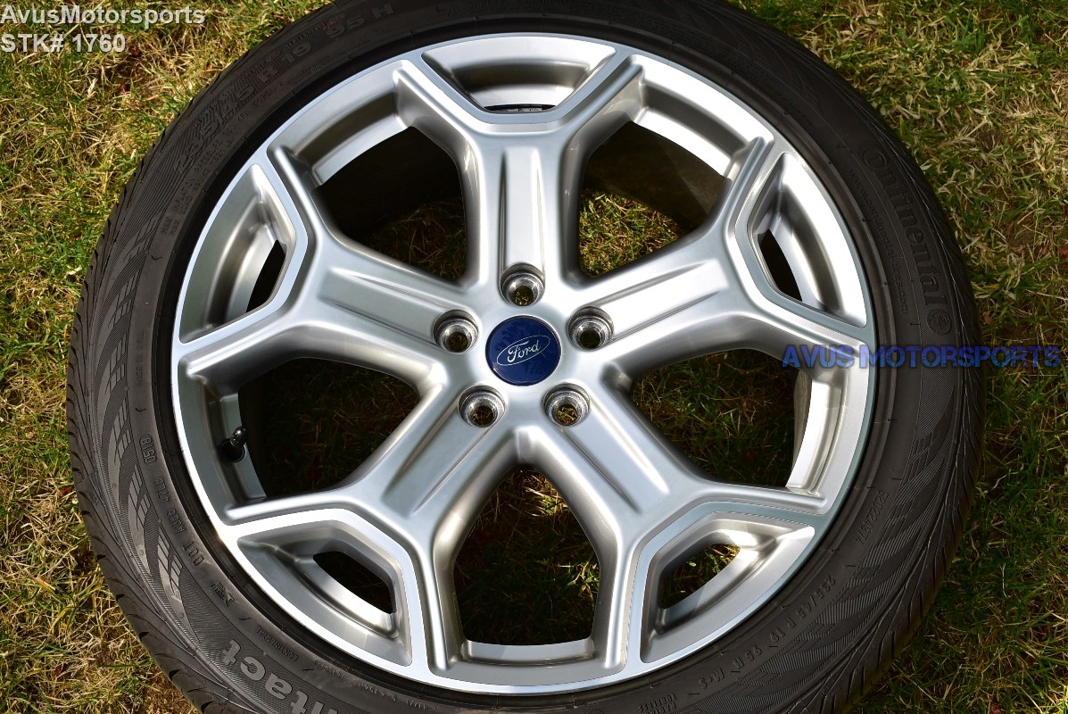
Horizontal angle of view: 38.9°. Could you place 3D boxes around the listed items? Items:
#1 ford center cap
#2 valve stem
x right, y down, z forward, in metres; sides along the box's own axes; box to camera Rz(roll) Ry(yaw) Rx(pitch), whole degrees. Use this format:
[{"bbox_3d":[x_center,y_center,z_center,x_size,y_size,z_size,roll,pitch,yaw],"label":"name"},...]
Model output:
[{"bbox_3d":[-0.008,-0.002,1.143,0.055,0.014,0.055,-23,71,-6],"label":"ford center cap"},{"bbox_3d":[-0.220,0.063,1.123,0.016,0.036,0.016,-9,68,-26],"label":"valve stem"}]

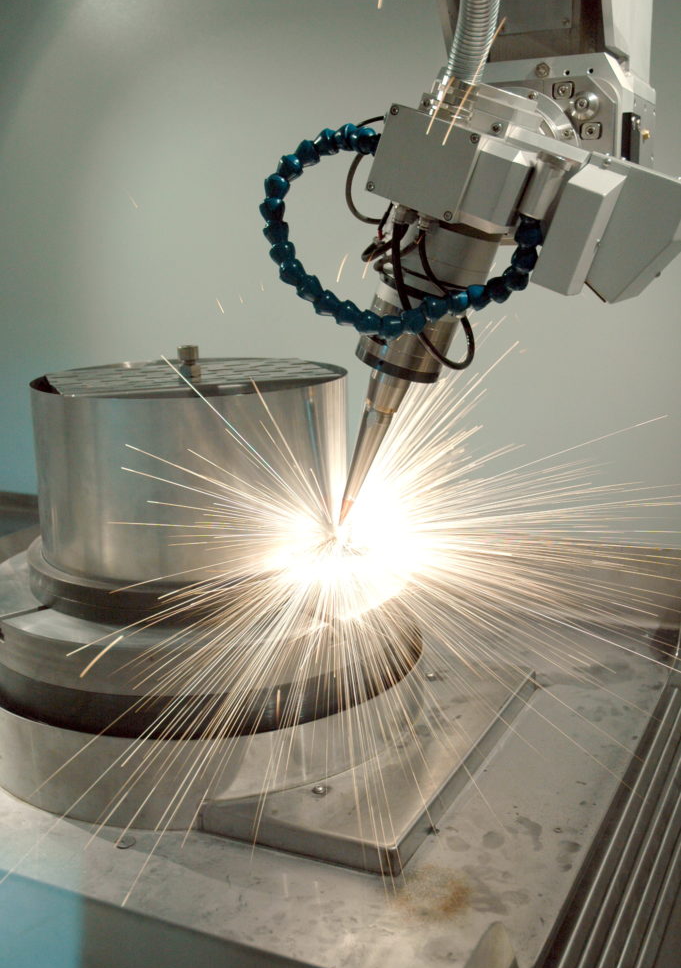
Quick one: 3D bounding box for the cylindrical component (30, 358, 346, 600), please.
[{"bbox_3d":[-0.122,-0.021,0.959,0.260,0.141,0.260,-1,13,0],"label":"cylindrical component"}]

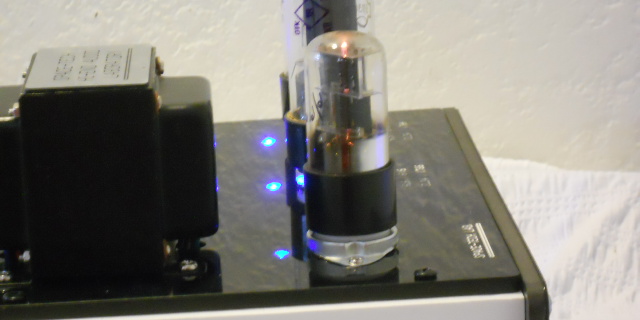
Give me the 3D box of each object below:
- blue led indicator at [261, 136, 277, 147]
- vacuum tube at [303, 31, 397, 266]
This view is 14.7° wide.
[{"bbox_3d":[-0.022,-0.008,1.060,0.006,0.003,0.006,-3,13,-2],"label":"blue led indicator"},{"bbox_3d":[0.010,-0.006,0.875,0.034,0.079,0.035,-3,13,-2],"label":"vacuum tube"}]

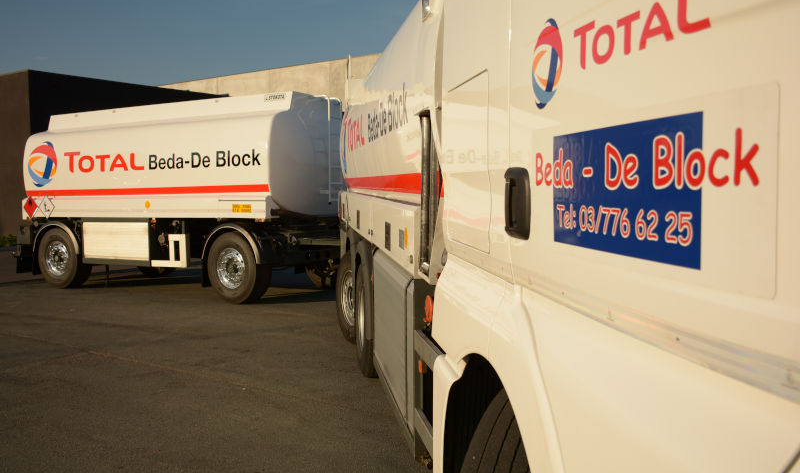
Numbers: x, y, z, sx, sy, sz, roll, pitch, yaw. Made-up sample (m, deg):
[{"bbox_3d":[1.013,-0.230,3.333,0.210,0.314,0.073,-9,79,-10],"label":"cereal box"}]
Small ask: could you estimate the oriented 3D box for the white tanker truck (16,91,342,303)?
[{"bbox_3d":[-3.605,-0.694,12.880,6.800,3.130,2.500,1,5,30],"label":"white tanker truck"}]

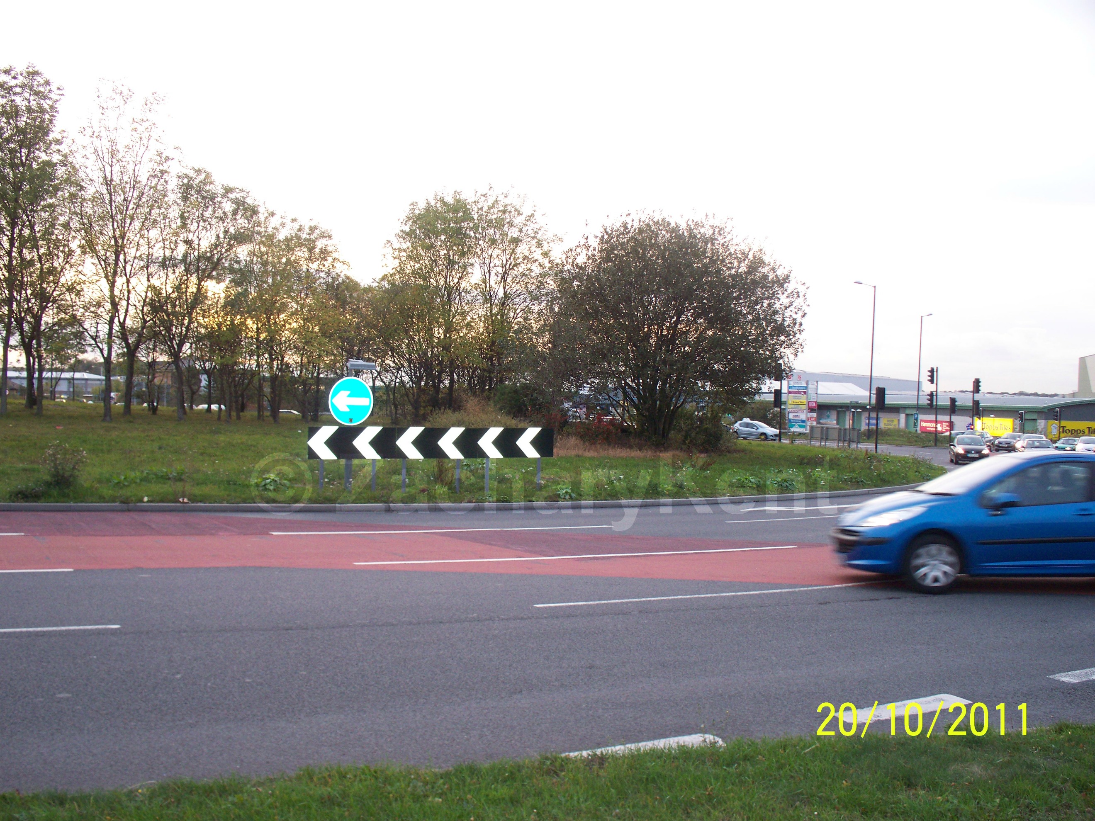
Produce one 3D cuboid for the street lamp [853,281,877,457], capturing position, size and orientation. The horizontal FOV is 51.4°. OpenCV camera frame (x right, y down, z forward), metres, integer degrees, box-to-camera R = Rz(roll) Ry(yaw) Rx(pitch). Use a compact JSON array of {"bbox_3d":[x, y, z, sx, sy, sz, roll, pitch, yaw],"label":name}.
[{"bbox_3d":[24.000,-3.750,86.500,1.950,12.300,0.400,2,0,-33],"label":"street lamp"}]

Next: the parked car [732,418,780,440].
[{"bbox_3d":[16.200,1.540,88.200,1.770,1.530,4.150,1,0,-44],"label":"parked car"}]

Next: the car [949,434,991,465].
[{"bbox_3d":[21.850,2.020,58.800,1.750,1.490,4.000,1,0,15],"label":"car"}]

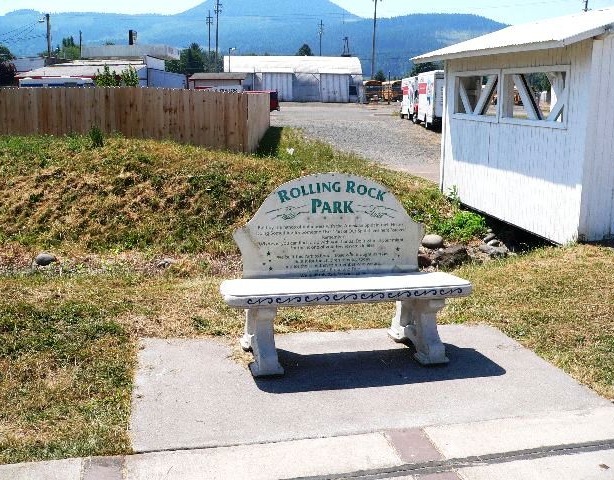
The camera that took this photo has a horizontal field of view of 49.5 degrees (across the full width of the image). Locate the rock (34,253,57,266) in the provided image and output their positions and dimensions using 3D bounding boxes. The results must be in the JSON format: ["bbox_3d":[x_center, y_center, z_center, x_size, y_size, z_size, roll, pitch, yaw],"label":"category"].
[{"bbox_3d":[-2.412,0.164,6.126,0.200,0.115,0.150,-4,13,-22],"label":"rock"}]

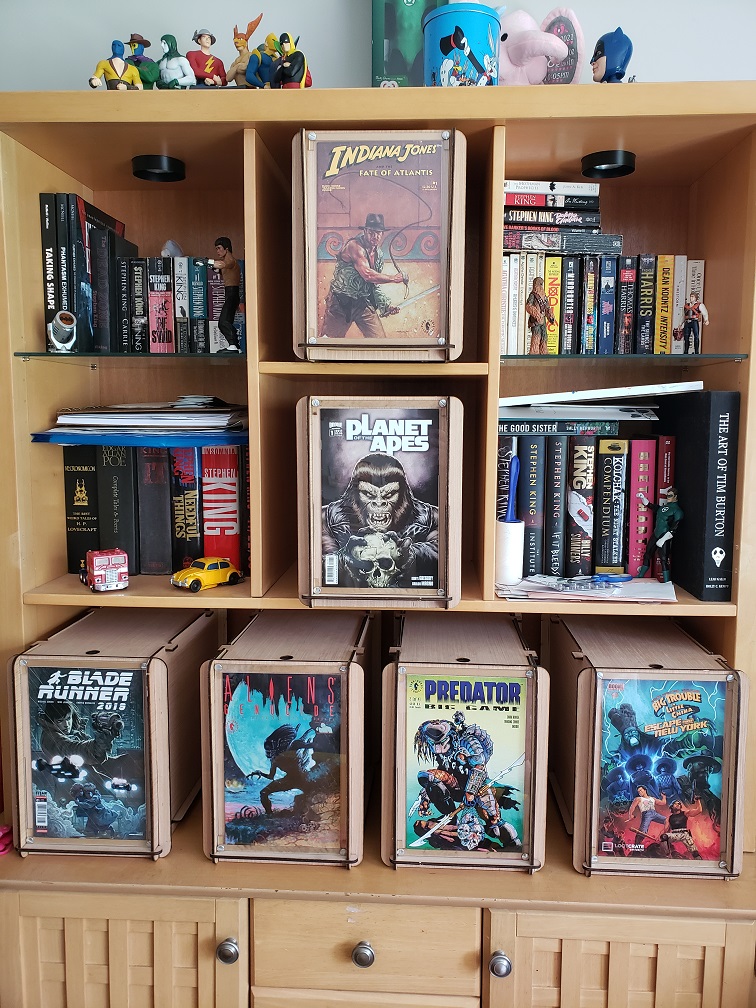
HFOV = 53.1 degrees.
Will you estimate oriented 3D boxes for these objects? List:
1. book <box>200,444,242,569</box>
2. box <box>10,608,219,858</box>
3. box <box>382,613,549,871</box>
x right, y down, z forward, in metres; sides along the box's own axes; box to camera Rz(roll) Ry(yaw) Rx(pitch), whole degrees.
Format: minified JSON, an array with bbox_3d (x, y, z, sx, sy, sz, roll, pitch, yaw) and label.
[{"bbox_3d":[-0.265,-0.006,1.384,0.064,0.241,0.162,1,6,3],"label":"book"},{"bbox_3d":[-0.413,0.357,1.278,0.238,0.306,0.352,1,6,3],"label":"box"},{"bbox_3d":[0.132,0.362,1.239,0.237,0.311,0.335,1,6,3],"label":"box"}]

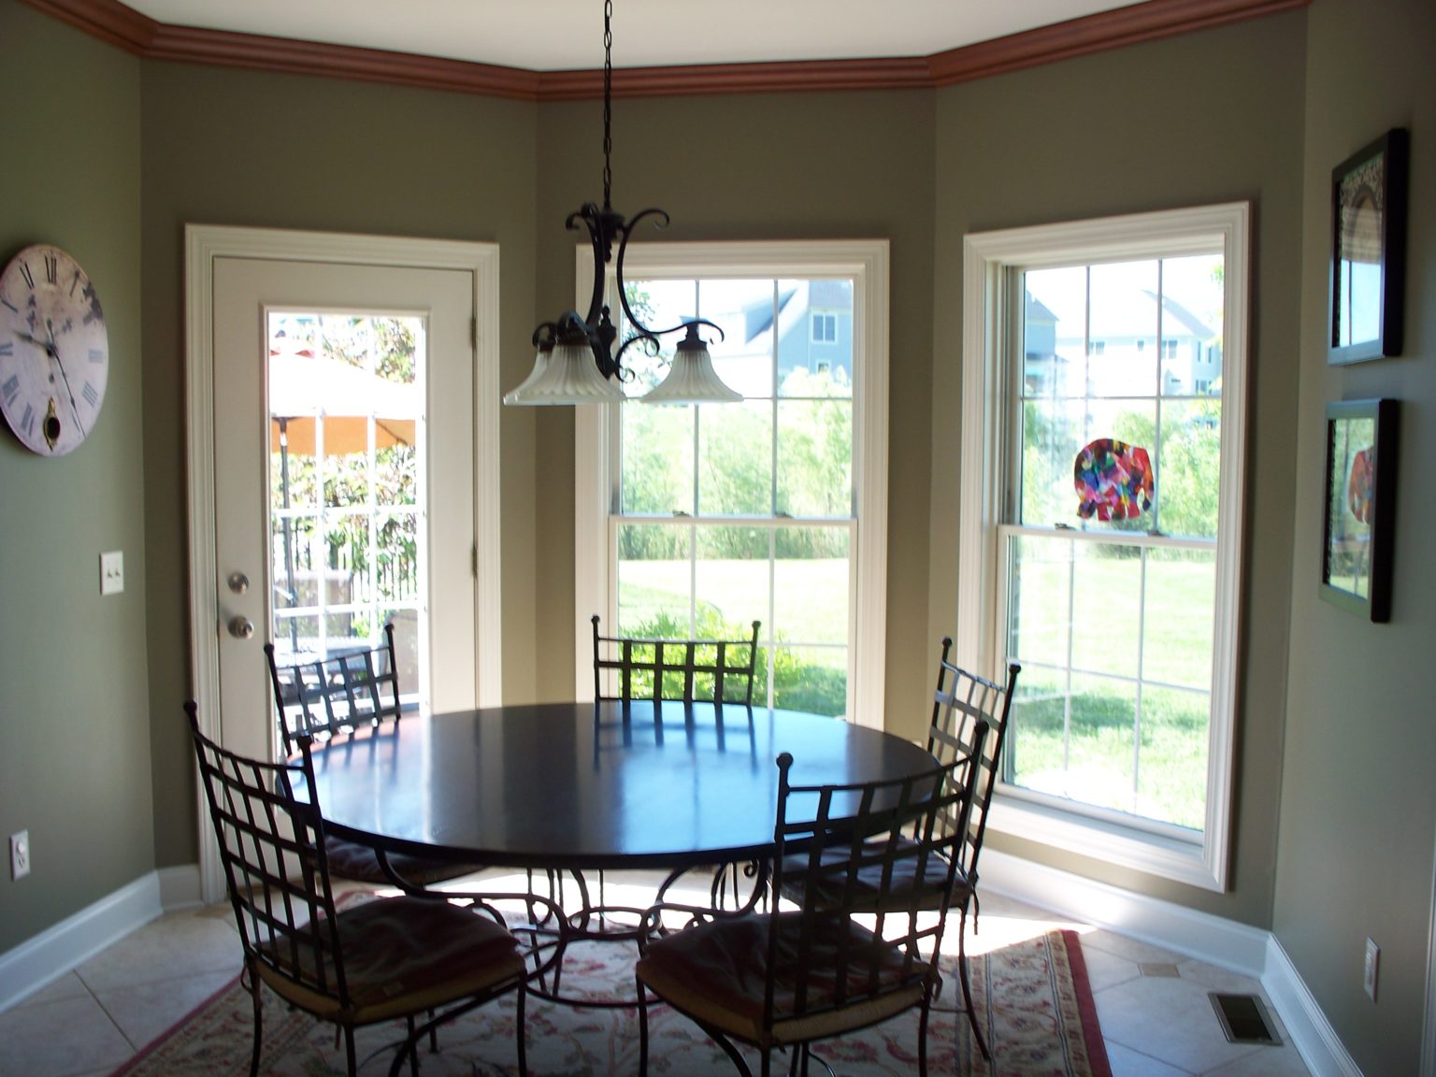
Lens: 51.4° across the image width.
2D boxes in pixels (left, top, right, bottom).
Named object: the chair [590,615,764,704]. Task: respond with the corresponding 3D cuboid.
[{"bbox_3d":[-0.164,0.732,4.090,0.480,0.966,0.540,1,5,10],"label":"chair"}]

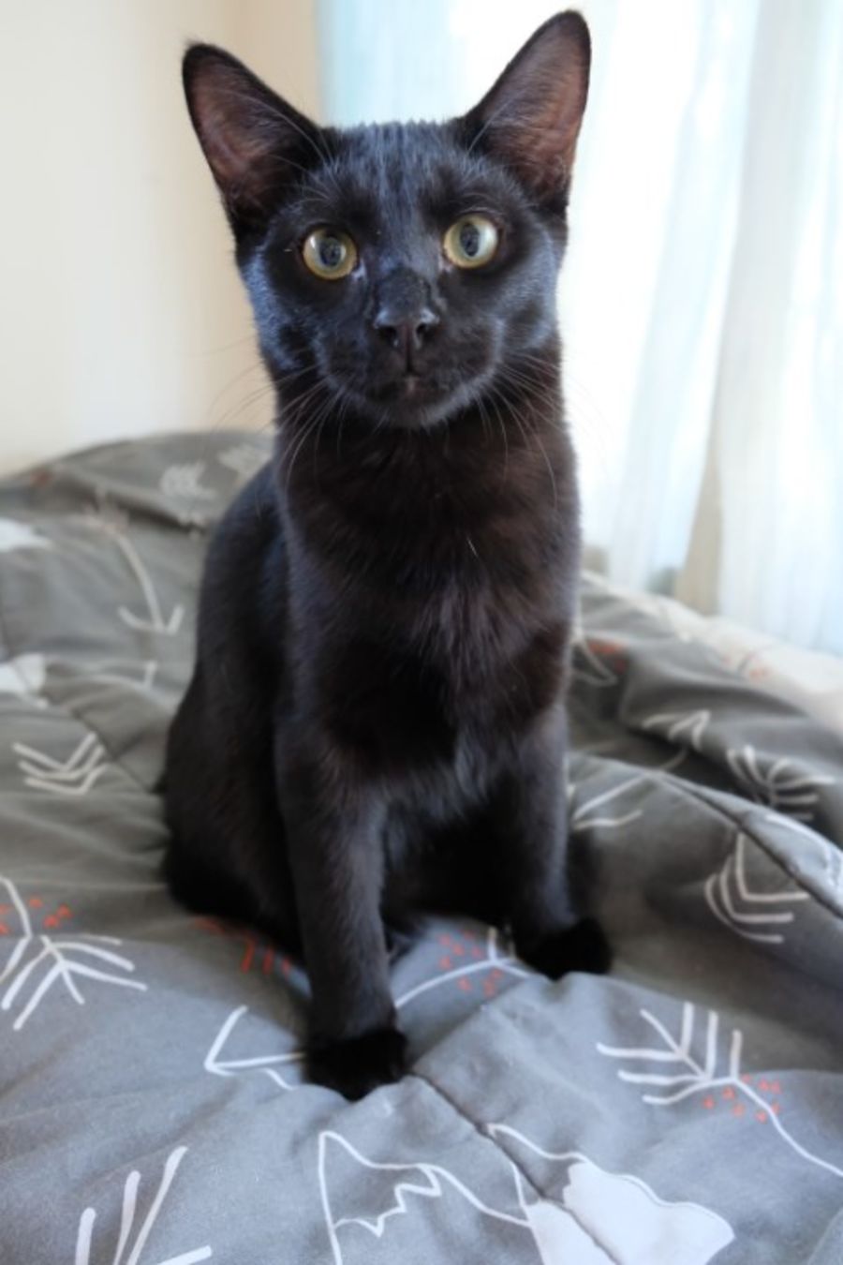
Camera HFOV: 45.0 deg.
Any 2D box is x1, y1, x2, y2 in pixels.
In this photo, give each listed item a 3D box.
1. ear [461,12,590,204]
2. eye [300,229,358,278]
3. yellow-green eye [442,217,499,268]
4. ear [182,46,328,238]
[{"bbox_3d":[0.042,-0.191,0.367,0.046,0.062,0.033,12,21,-22],"label":"ear"},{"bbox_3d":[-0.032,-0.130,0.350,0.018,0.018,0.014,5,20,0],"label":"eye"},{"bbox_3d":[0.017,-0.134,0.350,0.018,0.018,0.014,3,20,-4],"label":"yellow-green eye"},{"bbox_3d":[-0.062,-0.182,0.367,0.046,0.062,0.033,-19,20,22],"label":"ear"}]

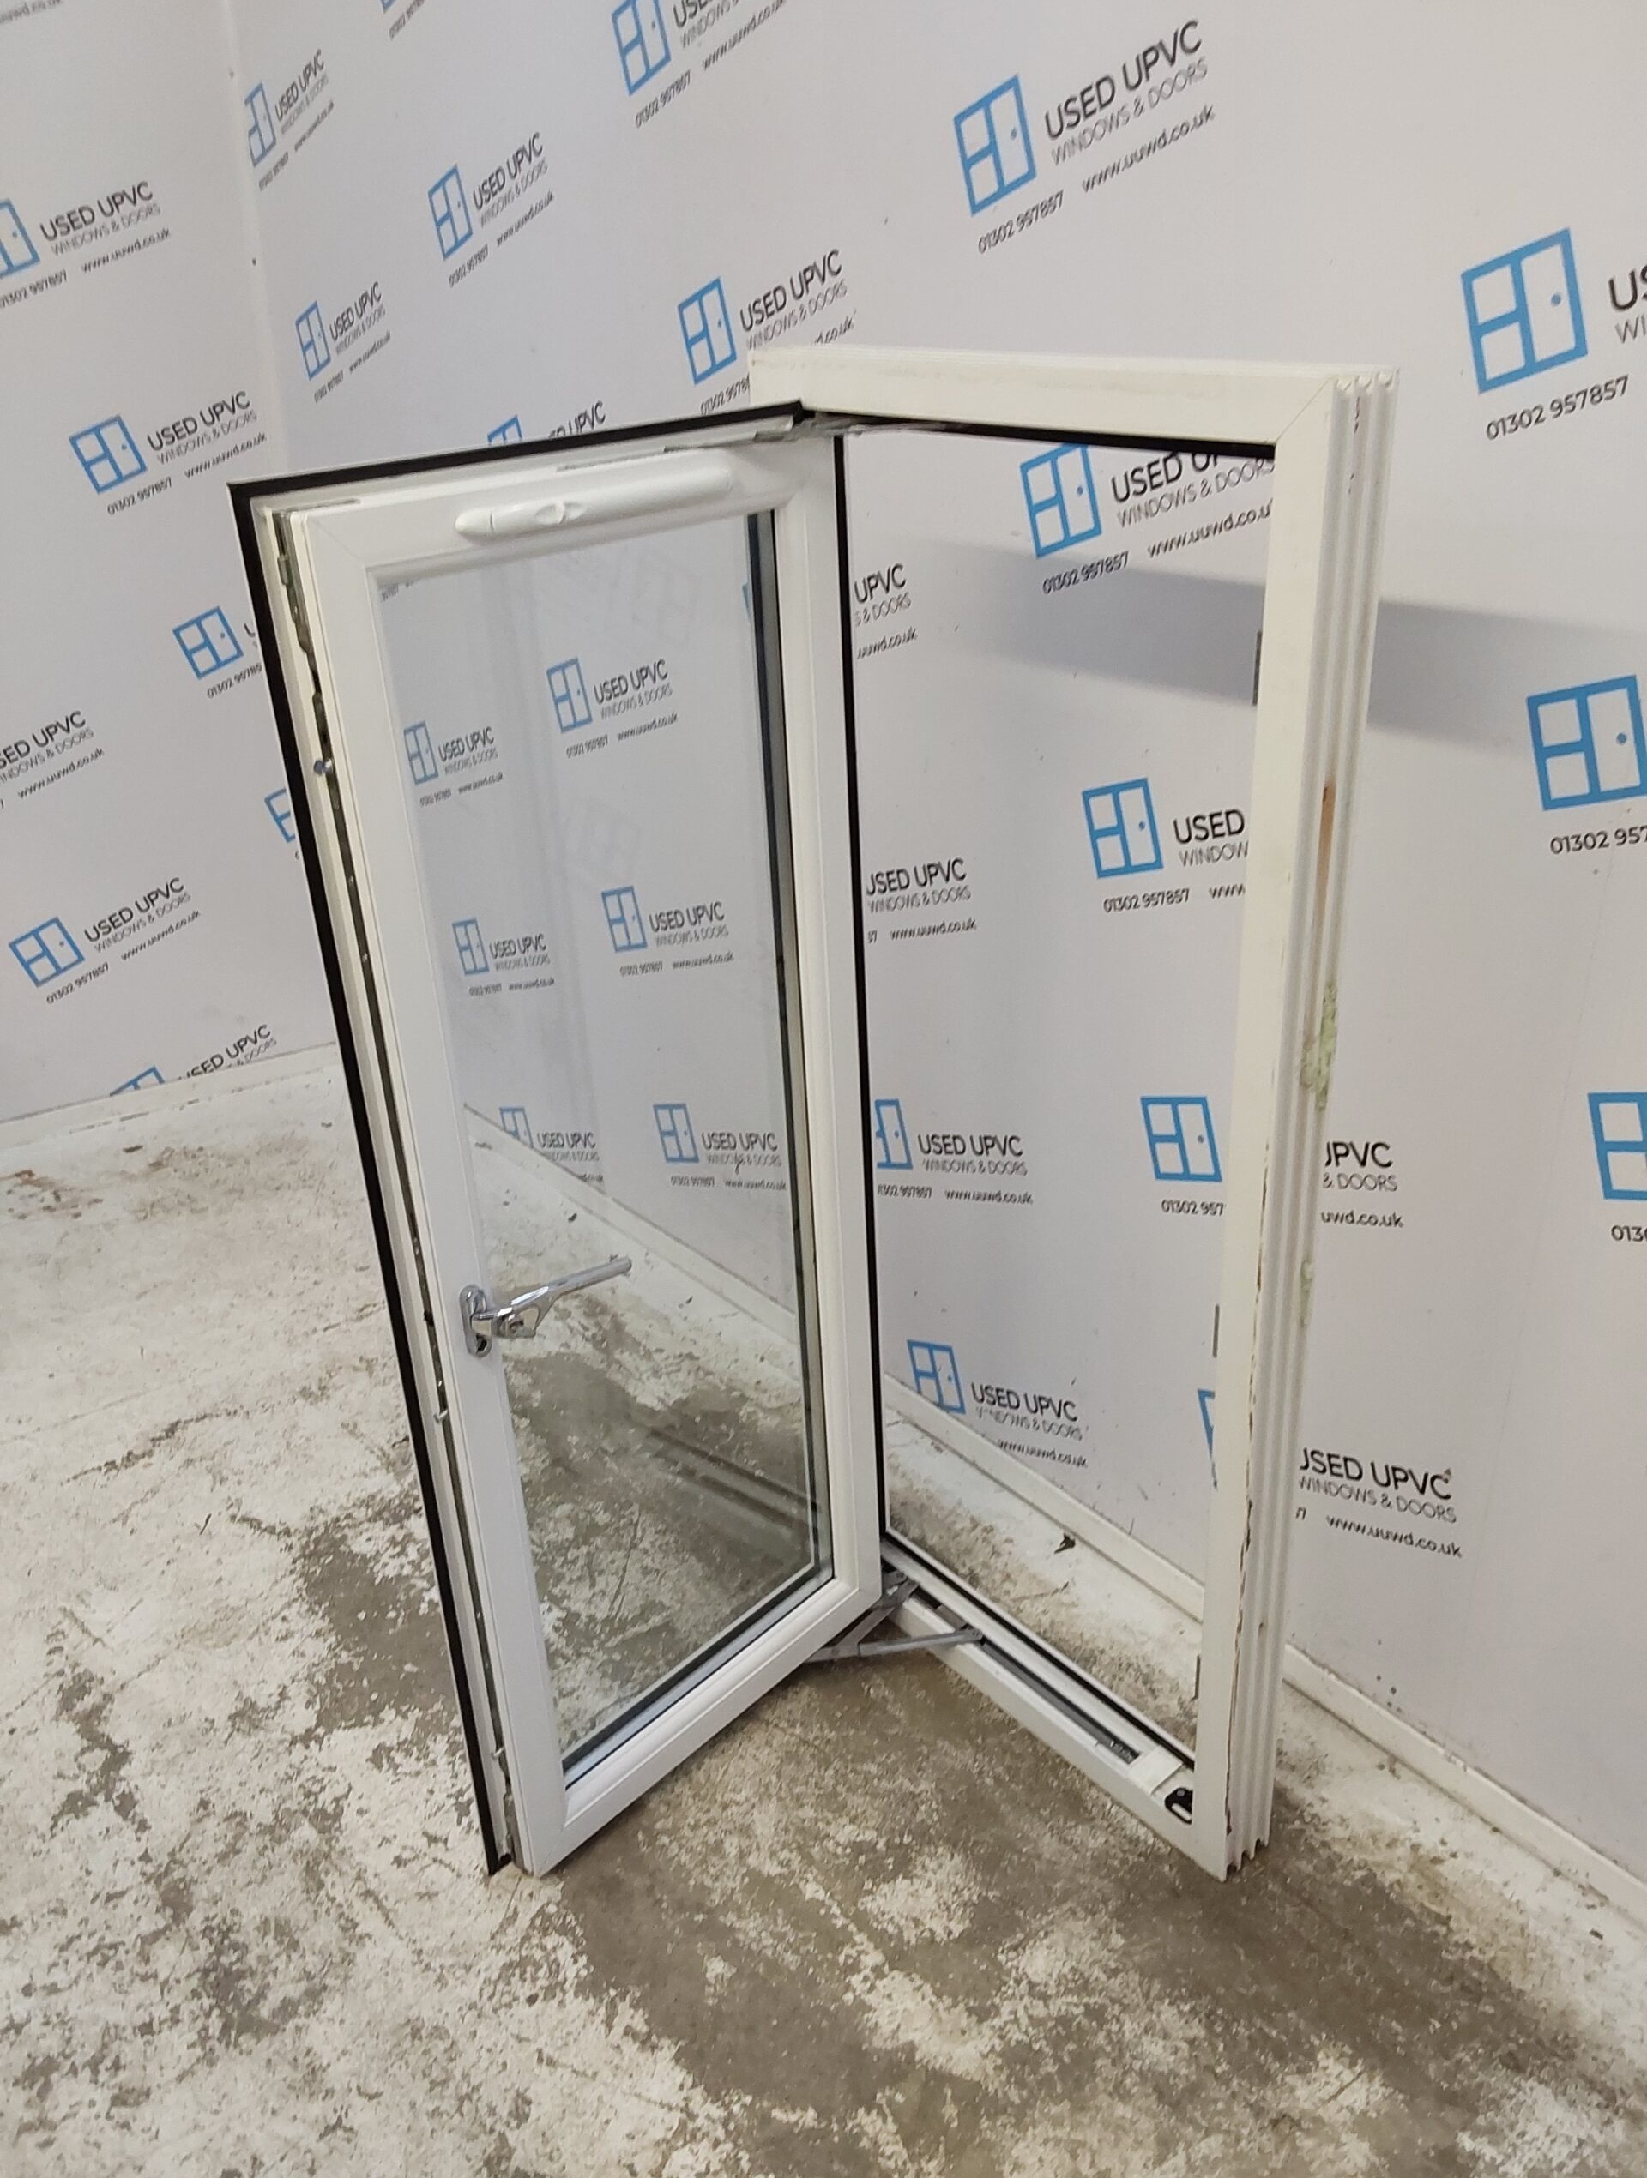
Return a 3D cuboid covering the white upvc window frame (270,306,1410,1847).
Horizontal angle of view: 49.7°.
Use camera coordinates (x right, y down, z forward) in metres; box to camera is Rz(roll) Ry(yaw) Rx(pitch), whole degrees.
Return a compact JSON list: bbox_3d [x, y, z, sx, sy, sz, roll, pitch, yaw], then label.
[{"bbox_3d":[-0.017,0.139,1.467,0.595,1.330,0.587,-23,32,-34],"label":"white upvc window frame"}]

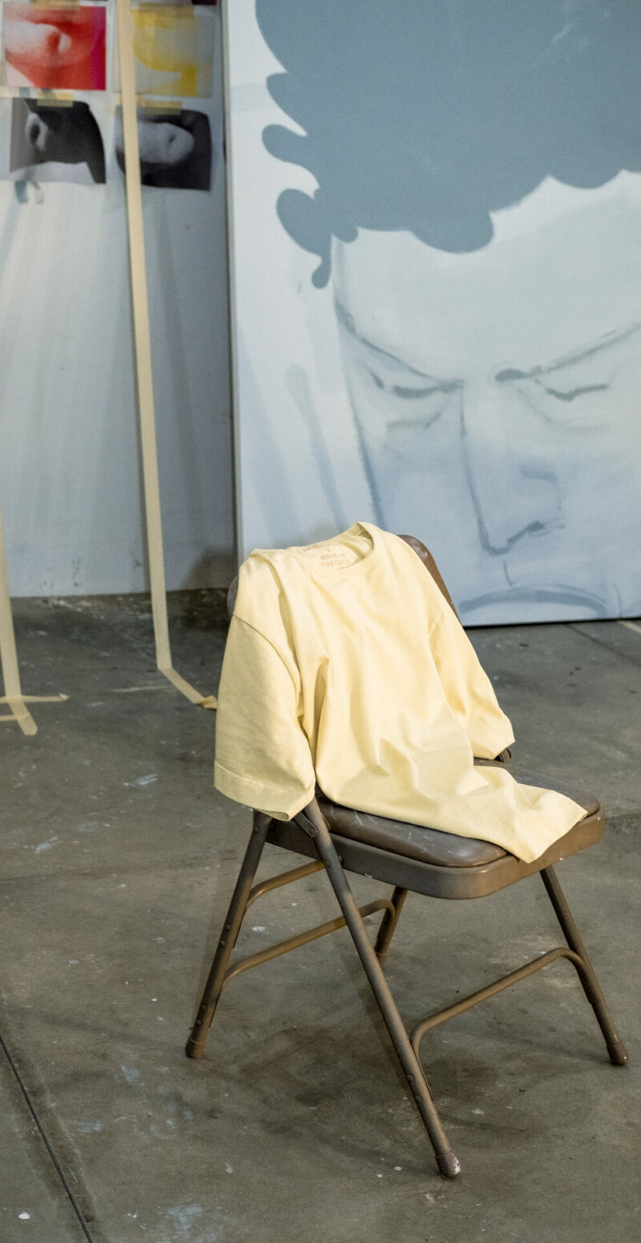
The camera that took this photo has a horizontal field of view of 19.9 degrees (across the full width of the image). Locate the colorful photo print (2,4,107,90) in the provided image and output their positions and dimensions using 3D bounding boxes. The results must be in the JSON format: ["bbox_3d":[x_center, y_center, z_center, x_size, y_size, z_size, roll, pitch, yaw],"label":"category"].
[{"bbox_3d":[-0.730,-1.583,5.038,0.279,0.218,0.020,-3,16,-21],"label":"colorful photo print"}]

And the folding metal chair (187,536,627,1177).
[{"bbox_3d":[0.155,0.296,2.682,0.507,0.752,0.470,14,18,37],"label":"folding metal chair"}]

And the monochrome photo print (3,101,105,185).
[{"bbox_3d":[-0.731,-1.337,5.101,0.279,0.218,0.030,-3,16,-21],"label":"monochrome photo print"}]

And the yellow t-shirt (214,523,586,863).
[{"bbox_3d":[0.167,0.088,2.620,0.465,0.385,0.490,14,18,37],"label":"yellow t-shirt"}]

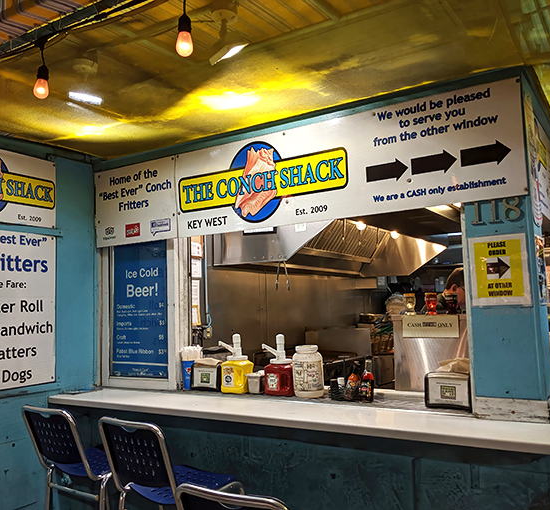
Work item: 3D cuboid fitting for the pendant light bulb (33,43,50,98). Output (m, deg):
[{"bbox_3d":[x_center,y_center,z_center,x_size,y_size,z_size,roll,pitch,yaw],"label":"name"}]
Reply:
[{"bbox_3d":[-0.726,-0.572,1.650,0.047,0.168,0.047,-5,-6,30],"label":"pendant light bulb"}]

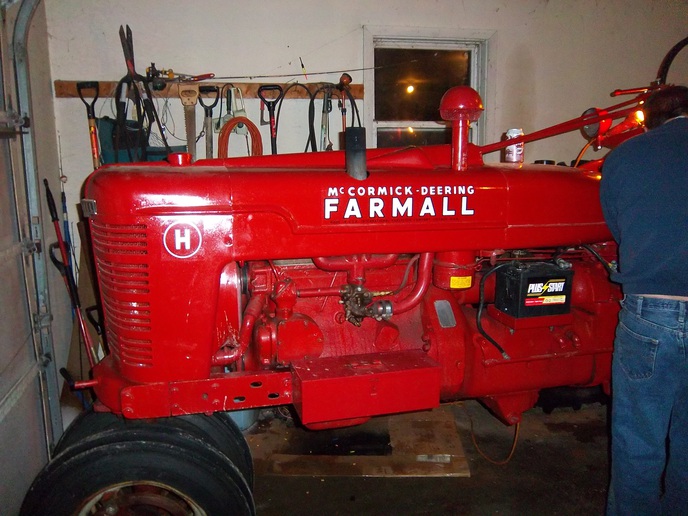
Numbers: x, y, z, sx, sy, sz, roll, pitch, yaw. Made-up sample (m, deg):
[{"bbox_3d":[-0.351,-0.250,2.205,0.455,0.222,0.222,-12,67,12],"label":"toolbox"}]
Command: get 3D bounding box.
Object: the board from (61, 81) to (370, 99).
[{"bbox_3d":[-0.752,-0.979,3.264,1.765,0.089,0.028,-2,9,-8],"label":"board"}]

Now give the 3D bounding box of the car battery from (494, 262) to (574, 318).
[{"bbox_3d":[0.673,0.104,1.983,0.208,0.187,0.167,-3,10,-15],"label":"car battery"}]

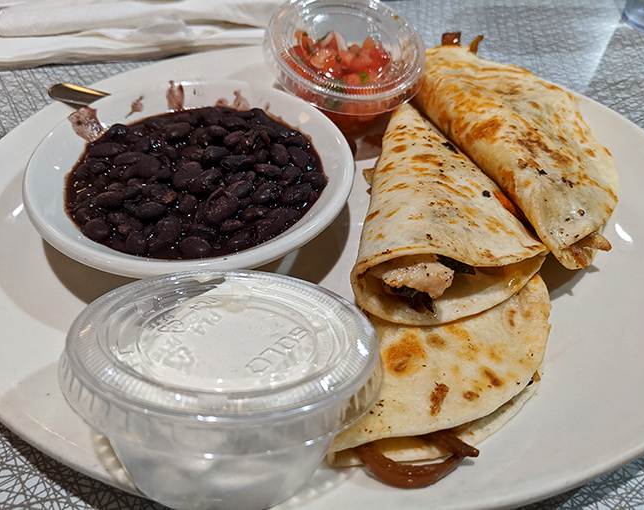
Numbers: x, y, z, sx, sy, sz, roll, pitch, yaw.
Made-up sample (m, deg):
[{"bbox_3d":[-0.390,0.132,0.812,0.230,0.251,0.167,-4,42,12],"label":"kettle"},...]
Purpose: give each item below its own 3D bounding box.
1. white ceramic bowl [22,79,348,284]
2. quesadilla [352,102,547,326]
[{"bbox_3d":[-0.045,-0.021,0.201,0.112,0.035,0.112,2,44,-2],"label":"white ceramic bowl"},{"bbox_3d":[0.041,-0.021,0.193,0.064,0.033,0.112,-1,40,-2],"label":"quesadilla"}]

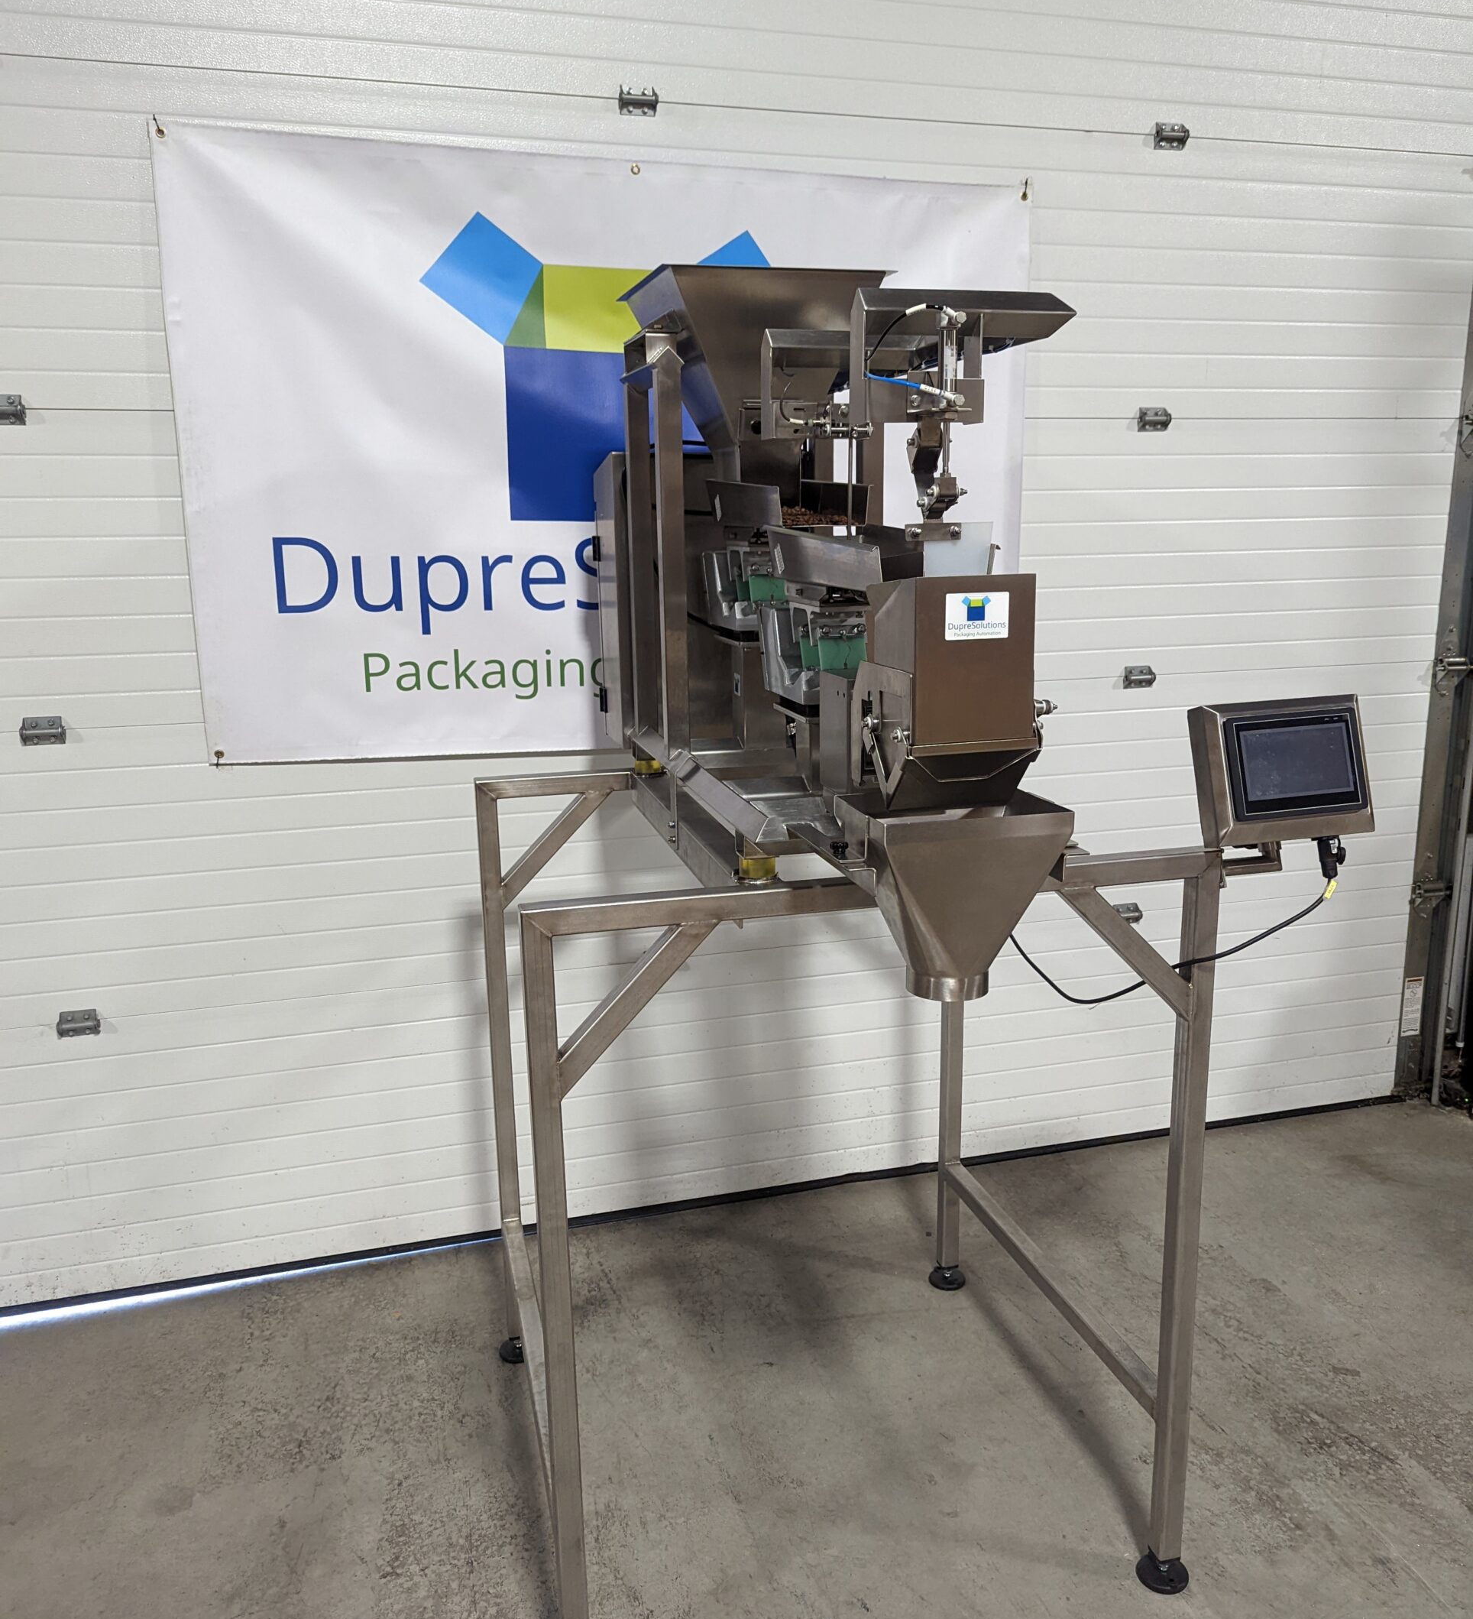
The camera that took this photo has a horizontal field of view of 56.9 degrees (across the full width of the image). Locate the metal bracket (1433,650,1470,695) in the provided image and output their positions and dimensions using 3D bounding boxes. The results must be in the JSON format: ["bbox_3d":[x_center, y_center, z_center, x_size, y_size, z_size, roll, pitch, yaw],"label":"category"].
[{"bbox_3d":[1.884,-0.358,3.562,0.080,0.116,0.052,-4,13,-15],"label":"metal bracket"}]

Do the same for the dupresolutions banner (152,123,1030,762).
[{"bbox_3d":[-0.209,-0.728,2.895,1.824,1.219,0.025,-4,13,-15],"label":"dupresolutions banner"}]

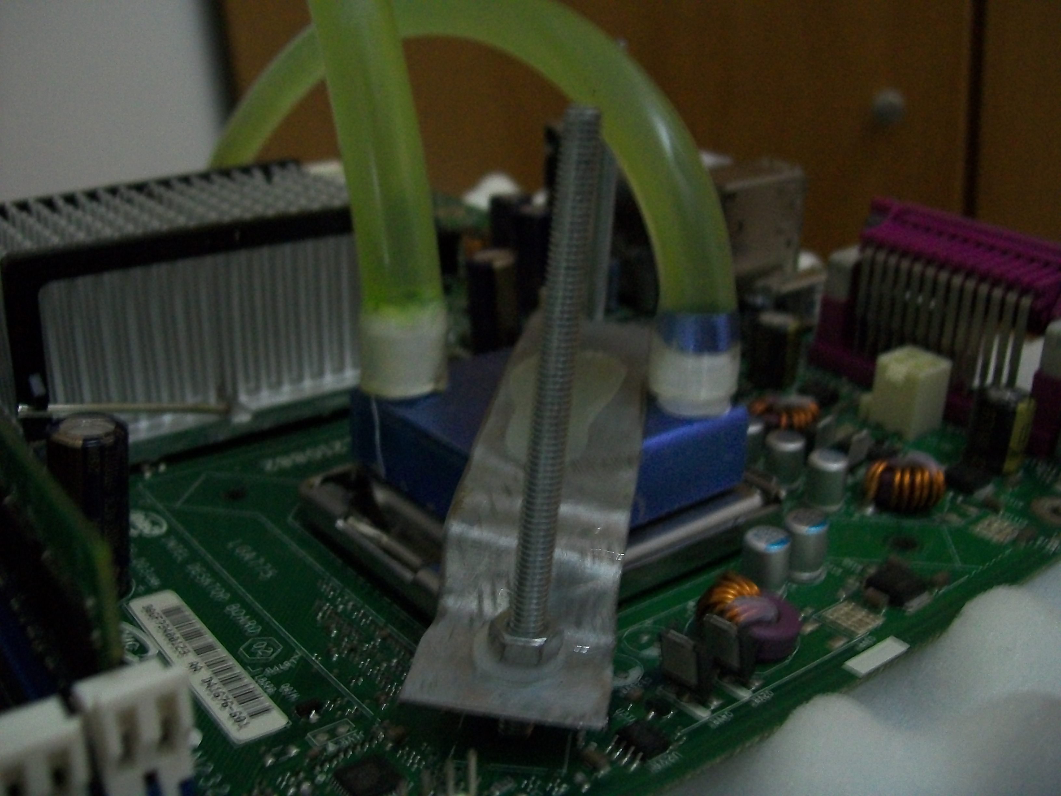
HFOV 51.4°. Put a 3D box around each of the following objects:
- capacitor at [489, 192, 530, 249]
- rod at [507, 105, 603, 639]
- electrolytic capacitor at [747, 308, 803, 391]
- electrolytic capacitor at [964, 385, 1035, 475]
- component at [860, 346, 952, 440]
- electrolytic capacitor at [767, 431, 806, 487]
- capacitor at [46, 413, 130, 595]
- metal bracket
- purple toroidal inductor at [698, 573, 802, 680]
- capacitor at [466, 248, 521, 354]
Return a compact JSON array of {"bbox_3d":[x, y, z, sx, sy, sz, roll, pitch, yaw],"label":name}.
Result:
[{"bbox_3d":[-0.005,-0.041,0.291,0.010,0.022,0.010,1,21,0],"label":"capacitor"},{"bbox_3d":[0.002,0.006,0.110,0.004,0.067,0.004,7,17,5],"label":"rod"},{"bbox_3d":[0.049,-0.010,0.224,0.010,0.013,0.010,1,21,0],"label":"electrolytic capacitor"},{"bbox_3d":[0.079,0.005,0.186,0.010,0.013,0.010,-14,25,-35],"label":"electrolytic capacitor"},{"bbox_3d":[0.070,-0.001,0.206,0.010,0.013,0.011,-14,25,-35],"label":"component"},{"bbox_3d":[0.042,0.009,0.180,0.006,0.008,0.006,1,21,0],"label":"electrolytic capacitor"},{"bbox_3d":[-0.057,0.015,0.142,0.010,0.022,0.010,-10,23,-37],"label":"capacitor"},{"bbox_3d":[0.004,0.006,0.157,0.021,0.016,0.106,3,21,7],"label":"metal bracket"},{"bbox_3d":[0.027,0.027,0.135,0.012,0.006,0.012,1,21,0],"label":"purple toroidal inductor"},{"bbox_3d":[-0.008,-0.019,0.232,0.010,0.022,0.010,1,21,0],"label":"capacitor"}]

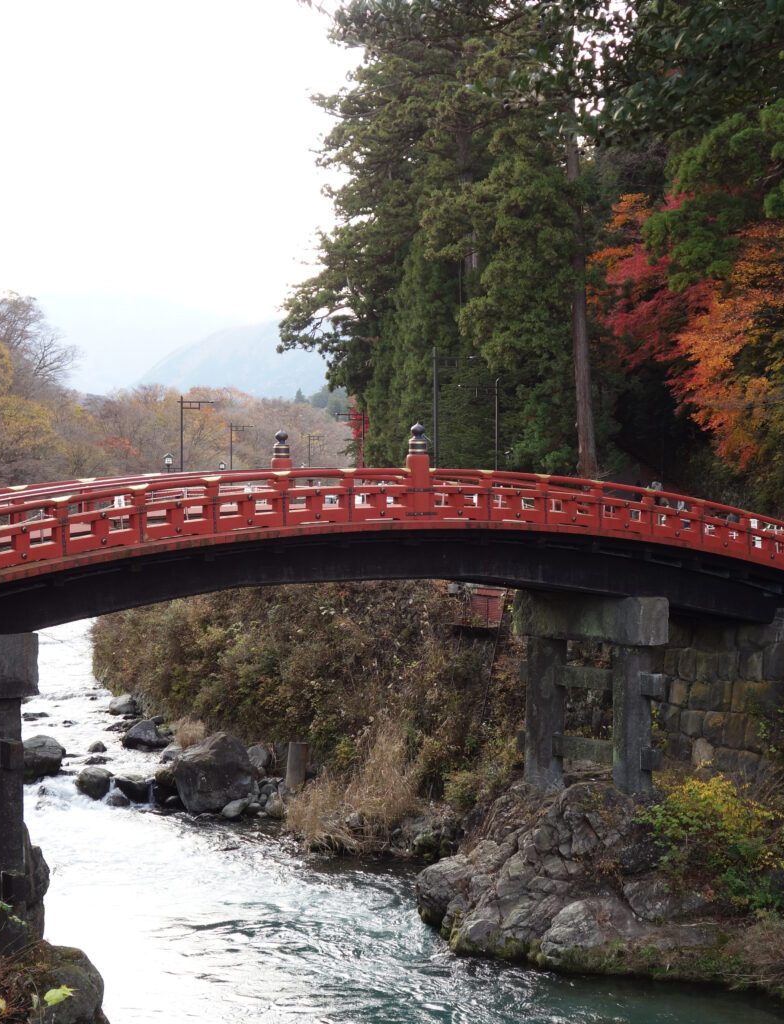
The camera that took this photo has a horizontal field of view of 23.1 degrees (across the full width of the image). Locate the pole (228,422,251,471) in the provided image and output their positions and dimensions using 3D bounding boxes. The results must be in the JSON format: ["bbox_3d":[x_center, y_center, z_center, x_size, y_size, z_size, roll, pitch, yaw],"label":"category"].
[{"bbox_3d":[-11.100,-2.700,140.000,1.900,7.400,0.200,0,0,0],"label":"pole"}]

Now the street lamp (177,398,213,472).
[{"bbox_3d":[-10.300,-2.400,100.000,1.900,7.400,0.200,0,0,0],"label":"street lamp"}]

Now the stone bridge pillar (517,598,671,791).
[{"bbox_3d":[5.700,5.150,55.600,1.100,5.650,5.600,0,0,-37],"label":"stone bridge pillar"}]

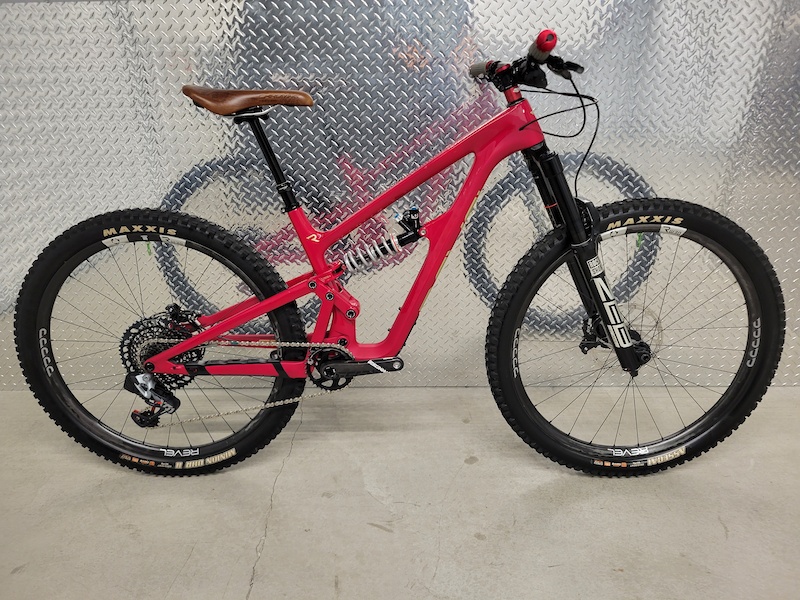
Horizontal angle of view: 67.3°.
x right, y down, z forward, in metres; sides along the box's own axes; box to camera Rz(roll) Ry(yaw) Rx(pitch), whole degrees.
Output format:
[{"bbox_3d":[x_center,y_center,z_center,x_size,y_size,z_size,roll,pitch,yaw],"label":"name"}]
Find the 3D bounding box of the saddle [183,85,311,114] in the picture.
[{"bbox_3d":[-0.334,-0.448,1.349,0.282,0.065,0.144,-1,19,1],"label":"saddle"}]

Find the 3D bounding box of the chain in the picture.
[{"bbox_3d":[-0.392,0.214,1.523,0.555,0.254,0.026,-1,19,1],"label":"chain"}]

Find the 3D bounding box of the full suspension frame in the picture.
[{"bbox_3d":[-0.021,-0.138,1.449,1.227,0.662,0.190,-1,19,1],"label":"full suspension frame"}]

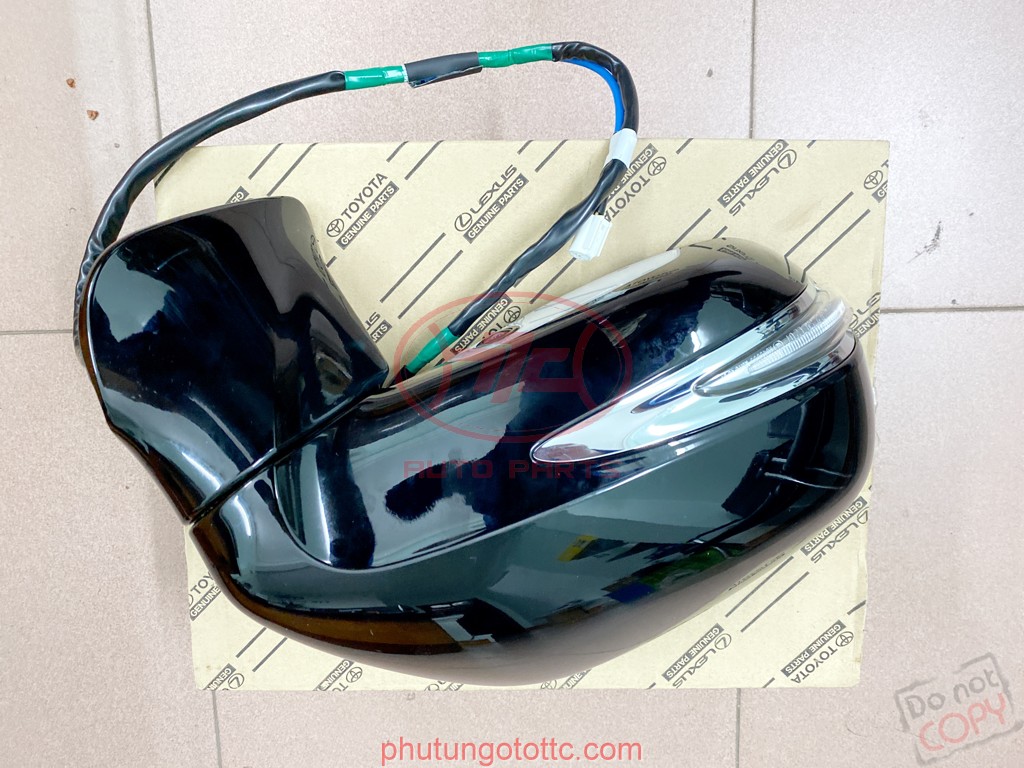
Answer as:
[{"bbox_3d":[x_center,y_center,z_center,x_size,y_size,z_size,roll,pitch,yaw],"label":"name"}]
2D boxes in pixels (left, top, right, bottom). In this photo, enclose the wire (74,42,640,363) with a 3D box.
[{"bbox_3d":[-0.089,-0.095,0.446,0.338,0.060,0.187,-4,99,-2],"label":"wire"}]

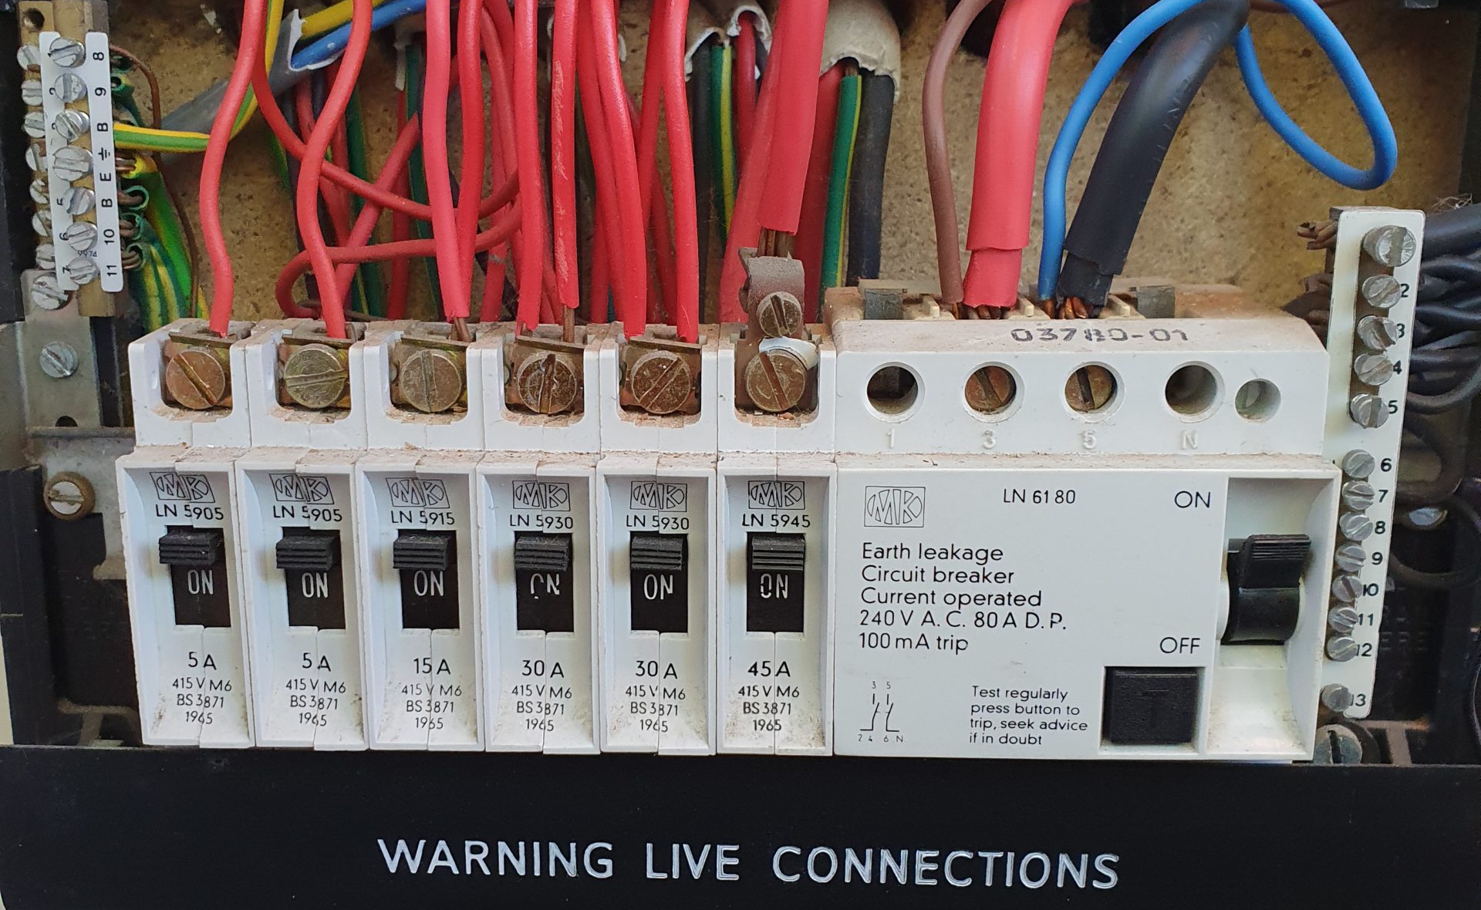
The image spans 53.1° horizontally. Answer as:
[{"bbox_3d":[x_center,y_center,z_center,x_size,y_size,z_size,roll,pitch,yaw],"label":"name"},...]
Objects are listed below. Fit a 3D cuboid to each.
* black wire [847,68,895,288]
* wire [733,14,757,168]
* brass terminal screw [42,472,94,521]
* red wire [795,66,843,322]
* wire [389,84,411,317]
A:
[{"bbox_3d":[0.023,-0.047,0.259,0.007,0.036,0.017,0,12,2],"label":"black wire"},{"bbox_3d":[0.001,-0.064,0.259,0.004,0.026,0.009,0,12,2],"label":"wire"},{"bbox_3d":[-0.123,0.008,0.272,0.008,0.009,0.005,0,12,2],"label":"brass terminal screw"},{"bbox_3d":[0.014,-0.049,0.285,0.010,0.049,0.010,0,12,2],"label":"red wire"},{"bbox_3d":[-0.067,-0.050,0.291,0.006,0.047,0.008,0,12,2],"label":"wire"}]

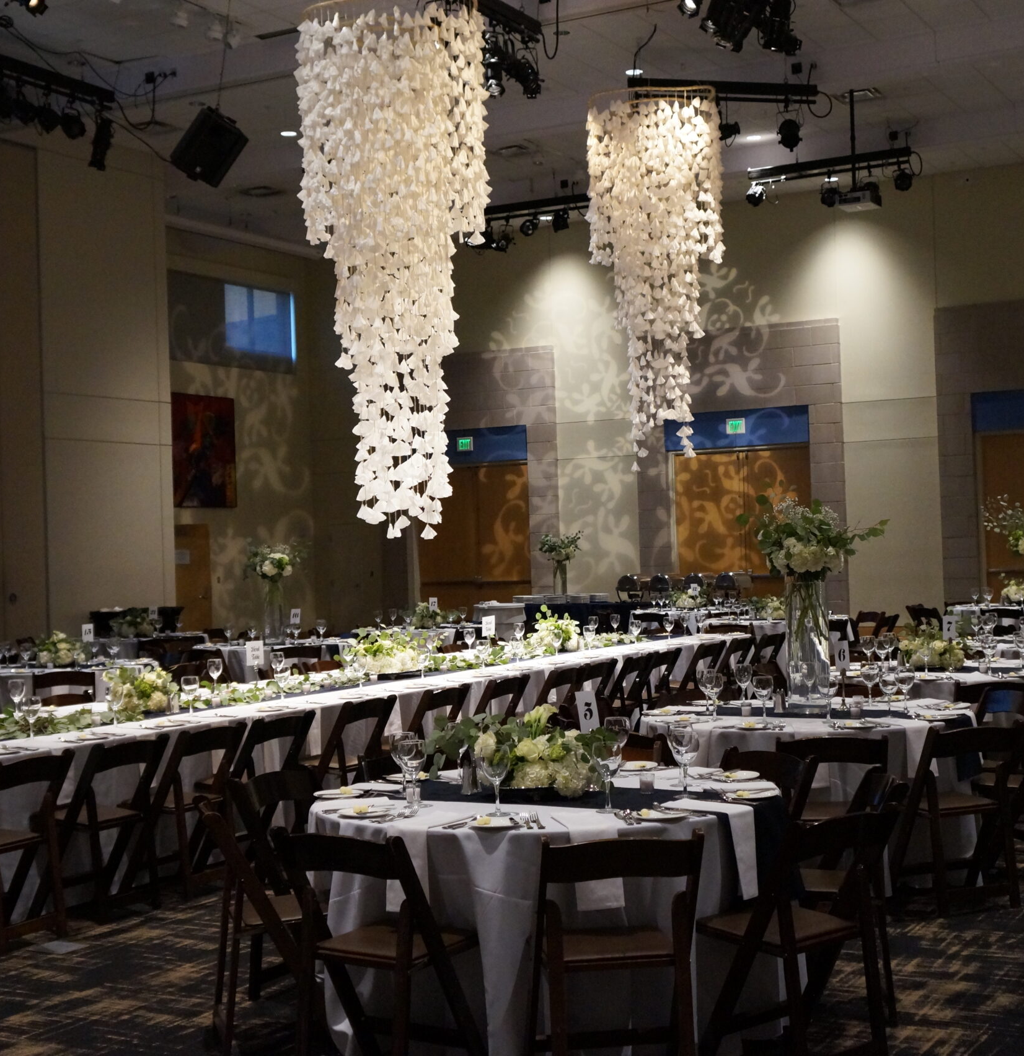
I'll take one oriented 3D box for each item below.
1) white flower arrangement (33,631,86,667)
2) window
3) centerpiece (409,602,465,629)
[{"bbox_3d":[-3.493,0.929,12.600,0.390,0.280,0.340,-2,-1,30],"label":"white flower arrangement"},{"bbox_3d":[-4.834,-3.535,28.300,0.120,1.500,3.560,-2,-1,30],"label":"window"},{"bbox_3d":[-0.814,0.913,17.400,0.490,0.280,0.360,-2,-1,30],"label":"centerpiece"}]

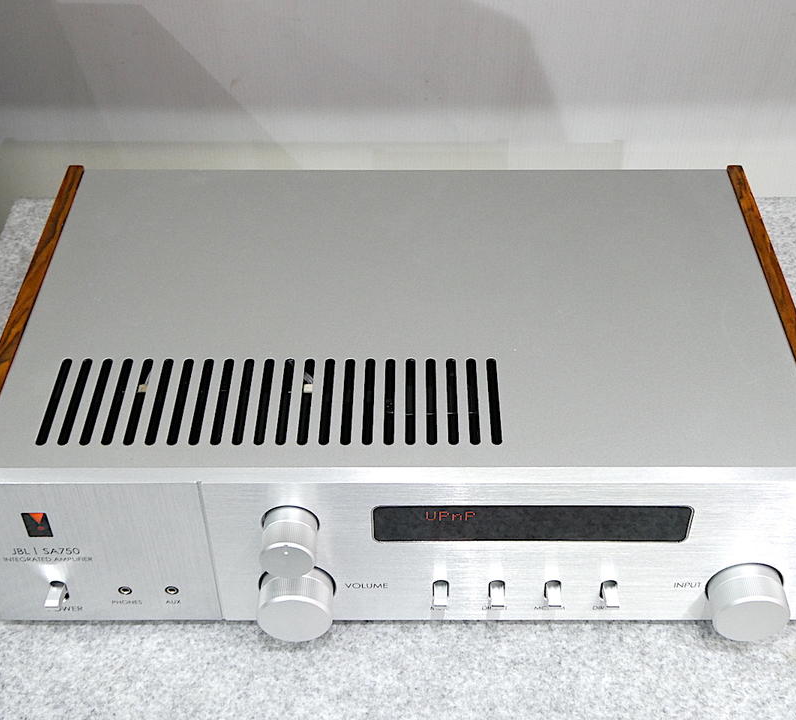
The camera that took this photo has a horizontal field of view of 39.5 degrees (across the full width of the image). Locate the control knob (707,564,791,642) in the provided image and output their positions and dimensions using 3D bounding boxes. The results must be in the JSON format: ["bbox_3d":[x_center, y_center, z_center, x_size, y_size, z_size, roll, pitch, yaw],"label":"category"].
[{"bbox_3d":[0.188,0.130,0.594,0.041,0.041,0.021,0,44,1],"label":"control knob"}]

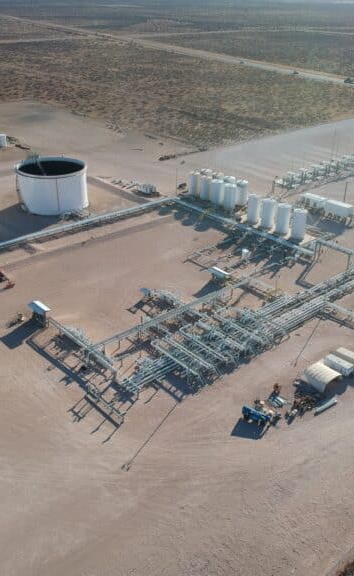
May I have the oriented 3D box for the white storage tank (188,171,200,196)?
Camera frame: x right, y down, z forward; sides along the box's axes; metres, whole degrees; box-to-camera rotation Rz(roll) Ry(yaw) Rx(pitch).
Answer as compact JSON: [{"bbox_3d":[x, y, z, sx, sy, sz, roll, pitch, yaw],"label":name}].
[{"bbox_3d":[7.714,-45.446,243.805,4.940,9.600,4.940,3,29,0],"label":"white storage tank"}]

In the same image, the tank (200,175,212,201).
[{"bbox_3d":[11.510,-39.510,218.750,4.700,8.800,4.700,1,30,0],"label":"tank"}]

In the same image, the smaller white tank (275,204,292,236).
[{"bbox_3d":[36.510,-23.830,190.520,4.800,9.900,4.800,1,30,0],"label":"smaller white tank"}]

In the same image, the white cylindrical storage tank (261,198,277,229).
[{"bbox_3d":[35.577,-28.784,215.554,4.590,10.500,4.590,3,29,0],"label":"white cylindrical storage tank"}]

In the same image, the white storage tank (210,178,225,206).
[{"bbox_3d":[17.135,-39.632,233.732,5.040,10.100,5.040,3,29,0],"label":"white storage tank"}]

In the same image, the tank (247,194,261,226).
[{"bbox_3d":[27.630,-28.290,198.200,4.800,9.900,4.800,1,30,0],"label":"tank"}]

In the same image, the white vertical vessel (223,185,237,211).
[{"bbox_3d":[20.210,-34.560,210.000,4.750,9.000,4.750,1,30,0],"label":"white vertical vessel"}]

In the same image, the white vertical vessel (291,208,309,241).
[{"bbox_3d":[41.340,-21.690,186.840,4.800,9.900,4.800,1,30,0],"label":"white vertical vessel"}]

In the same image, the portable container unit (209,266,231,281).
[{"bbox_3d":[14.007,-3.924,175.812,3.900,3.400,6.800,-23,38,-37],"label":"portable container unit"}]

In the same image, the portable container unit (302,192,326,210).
[{"bbox_3d":[58.165,-36.799,235.059,3.300,3.700,9.200,-24,39,-38],"label":"portable container unit"}]

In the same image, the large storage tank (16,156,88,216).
[{"bbox_3d":[-49.909,-41.721,226.496,27.000,15.200,27.000,3,29,0],"label":"large storage tank"}]

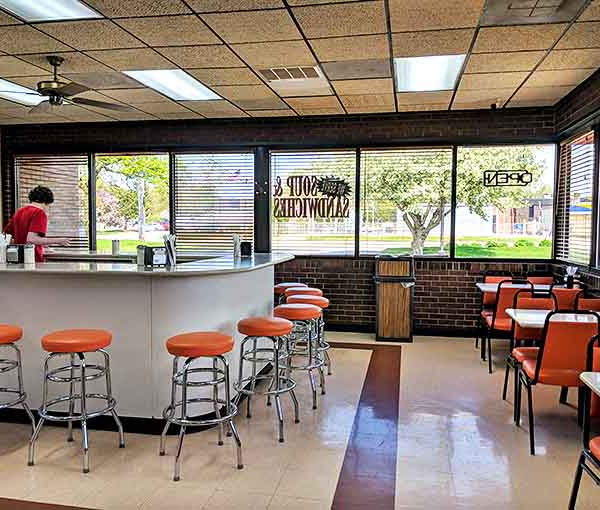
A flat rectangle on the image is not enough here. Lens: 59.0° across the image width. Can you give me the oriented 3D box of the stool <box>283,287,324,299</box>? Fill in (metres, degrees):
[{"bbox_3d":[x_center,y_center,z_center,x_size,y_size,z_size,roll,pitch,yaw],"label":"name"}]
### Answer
[{"bbox_3d":[0.043,0.693,5.363,0.430,0.720,0.430,1,4,11],"label":"stool"}]

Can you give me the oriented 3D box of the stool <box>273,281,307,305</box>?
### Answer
[{"bbox_3d":[-0.109,0.686,5.704,0.410,0.760,0.410,1,4,11],"label":"stool"}]

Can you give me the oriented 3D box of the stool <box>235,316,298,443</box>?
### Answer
[{"bbox_3d":[-0.232,0.814,3.580,0.450,0.740,0.450,0,4,0],"label":"stool"}]

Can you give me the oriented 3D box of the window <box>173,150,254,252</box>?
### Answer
[{"bbox_3d":[-1.130,-0.684,6.930,1.100,1.290,0.050,1,4,11],"label":"window"}]

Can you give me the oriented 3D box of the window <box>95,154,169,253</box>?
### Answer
[{"bbox_3d":[-2.311,-0.716,7.337,1.130,1.370,0.090,1,4,11],"label":"window"}]

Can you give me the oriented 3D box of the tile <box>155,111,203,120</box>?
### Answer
[{"bbox_3d":[-1.538,-1.797,6.825,0.600,0.025,0.354,1,4,11],"label":"tile"}]

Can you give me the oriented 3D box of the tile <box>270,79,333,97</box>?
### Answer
[{"bbox_3d":[0.034,-1.692,5.401,0.600,0.025,0.600,1,4,11],"label":"tile"}]

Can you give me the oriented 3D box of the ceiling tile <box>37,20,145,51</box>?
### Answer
[{"bbox_3d":[-1.514,-1.606,3.889,0.605,0.020,0.600,1,4,11],"label":"ceiling tile"}]

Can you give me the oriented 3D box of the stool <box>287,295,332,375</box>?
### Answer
[{"bbox_3d":[0.076,0.750,4.822,0.420,0.760,0.420,1,4,11],"label":"stool"}]

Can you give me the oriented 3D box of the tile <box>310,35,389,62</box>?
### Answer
[{"bbox_3d":[0.400,-1.605,4.107,0.610,0.025,0.610,1,4,11],"label":"tile"}]

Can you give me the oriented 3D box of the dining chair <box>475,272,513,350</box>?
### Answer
[{"bbox_3d":[2.147,0.632,5.639,0.460,0.840,0.560,1,4,11],"label":"dining chair"}]

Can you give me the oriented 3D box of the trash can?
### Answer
[{"bbox_3d":[1.189,0.523,6.627,0.450,1.050,0.410,1,4,11],"label":"trash can"}]

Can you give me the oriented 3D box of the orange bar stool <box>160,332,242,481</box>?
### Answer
[{"bbox_3d":[-0.578,0.842,3.083,0.450,0.740,0.450,-1,4,-27],"label":"orange bar stool"}]

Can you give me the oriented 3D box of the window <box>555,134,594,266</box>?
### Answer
[{"bbox_3d":[2.769,-0.564,5.393,0.070,1.290,1.140,1,4,11],"label":"window"}]

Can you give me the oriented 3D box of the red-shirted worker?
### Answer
[{"bbox_3d":[-2.517,0.213,5.095,0.530,1.710,0.470,3,4,36],"label":"red-shirted worker"}]

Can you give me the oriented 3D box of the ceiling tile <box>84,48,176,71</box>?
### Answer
[{"bbox_3d":[-1.394,-1.638,4.450,0.600,0.025,0.600,1,4,11],"label":"ceiling tile"}]

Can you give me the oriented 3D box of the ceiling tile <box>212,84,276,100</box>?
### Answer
[{"bbox_3d":[-0.561,-1.704,5.520,0.600,0.025,0.600,1,4,11],"label":"ceiling tile"}]

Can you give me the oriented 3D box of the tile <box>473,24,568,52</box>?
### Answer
[{"bbox_3d":[1.597,-1.581,3.868,0.610,0.025,0.610,1,4,11],"label":"tile"}]

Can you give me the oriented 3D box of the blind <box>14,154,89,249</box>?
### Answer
[{"bbox_3d":[-3.493,-0.740,7.474,1.170,1.350,0.090,1,4,11],"label":"blind"}]

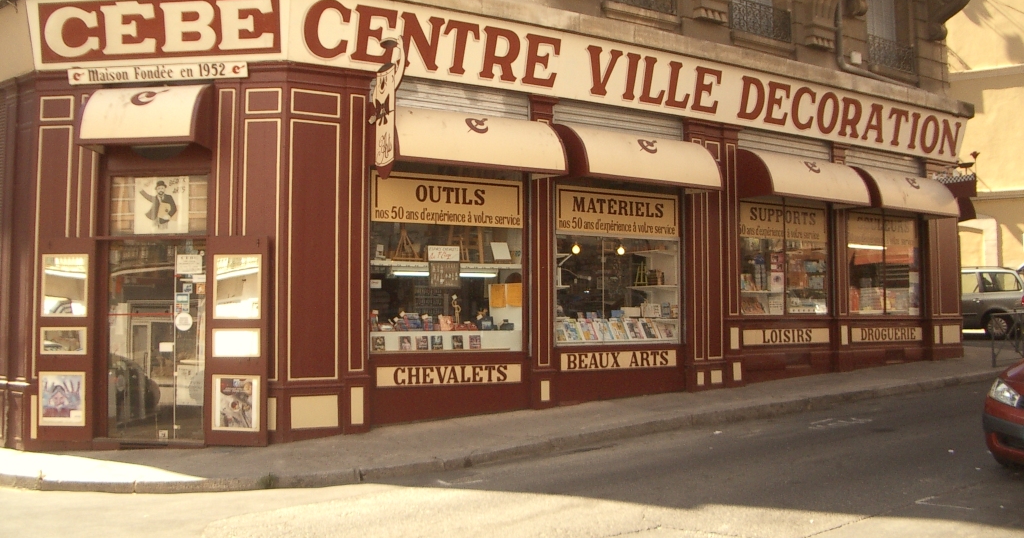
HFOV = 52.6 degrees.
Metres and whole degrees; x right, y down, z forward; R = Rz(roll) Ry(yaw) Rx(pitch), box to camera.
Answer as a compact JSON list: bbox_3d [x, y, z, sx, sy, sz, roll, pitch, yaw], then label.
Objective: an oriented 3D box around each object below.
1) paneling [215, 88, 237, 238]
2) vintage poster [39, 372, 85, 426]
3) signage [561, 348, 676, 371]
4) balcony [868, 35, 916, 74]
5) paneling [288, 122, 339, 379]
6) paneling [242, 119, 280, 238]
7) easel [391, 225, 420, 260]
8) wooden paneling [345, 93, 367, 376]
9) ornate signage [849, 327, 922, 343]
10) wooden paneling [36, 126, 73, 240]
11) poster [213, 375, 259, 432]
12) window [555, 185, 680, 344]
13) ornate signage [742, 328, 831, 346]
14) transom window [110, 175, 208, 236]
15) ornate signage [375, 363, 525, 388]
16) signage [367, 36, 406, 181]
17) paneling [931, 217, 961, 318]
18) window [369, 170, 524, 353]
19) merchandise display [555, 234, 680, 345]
[{"bbox_3d":[-3.391,-1.261,12.264,0.201,1.781,0.050,0,-3,5],"label":"paneling"},{"bbox_3d":[-4.775,1.386,11.013,0.535,0.573,0.025,0,-3,9],"label":"vintage poster"},{"bbox_3d":[1.387,1.170,13.232,1.906,0.217,0.030,2,-3,-34],"label":"signage"},{"bbox_3d":[6.904,-3.880,18.772,1.324,0.496,0.120,2,-4,-34],"label":"balcony"},{"bbox_3d":[-2.349,-0.224,12.345,0.627,3.093,0.050,2,-4,-34],"label":"paneling"},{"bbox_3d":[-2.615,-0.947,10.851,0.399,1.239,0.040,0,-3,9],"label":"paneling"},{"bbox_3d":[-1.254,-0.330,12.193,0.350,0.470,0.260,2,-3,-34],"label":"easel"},{"bbox_3d":[-1.892,-0.436,12.641,0.214,3.410,0.050,2,-4,-34],"label":"wooden paneling"},{"bbox_3d":[5.909,1.039,16.299,1.754,0.220,0.030,2,-3,-34],"label":"ornate signage"},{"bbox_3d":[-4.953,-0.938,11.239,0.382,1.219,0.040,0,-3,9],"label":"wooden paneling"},{"bbox_3d":[-2.839,1.391,10.691,0.517,0.566,0.025,0,-3,9],"label":"poster"},{"bbox_3d":[1.387,-0.024,13.210,2.041,1.989,0.120,2,-4,-33],"label":"window"},{"bbox_3d":[4.510,1.102,16.908,2.056,0.244,0.040,2,-4,-34],"label":"ornate signage"},{"bbox_3d":[-3.809,-0.681,11.199,1.121,0.649,0.060,0,-3,9],"label":"transom window"},{"bbox_3d":[-0.686,1.213,11.826,1.910,0.212,0.030,2,-3,-34],"label":"ornate signage"},{"bbox_3d":[-1.504,-1.891,12.394,0.080,1.629,0.911,2,-4,-34],"label":"signage"},{"bbox_3d":[8.115,-0.114,19.363,0.891,2.030,0.060,2,-4,-34],"label":"paneling"},{"bbox_3d":[-0.748,-0.052,12.064,2.063,2.053,0.120,2,-3,-34],"label":"window"},{"bbox_3d":[1.393,0.285,13.741,2.100,1.440,0.500,2,-3,-34],"label":"merchandise display"}]

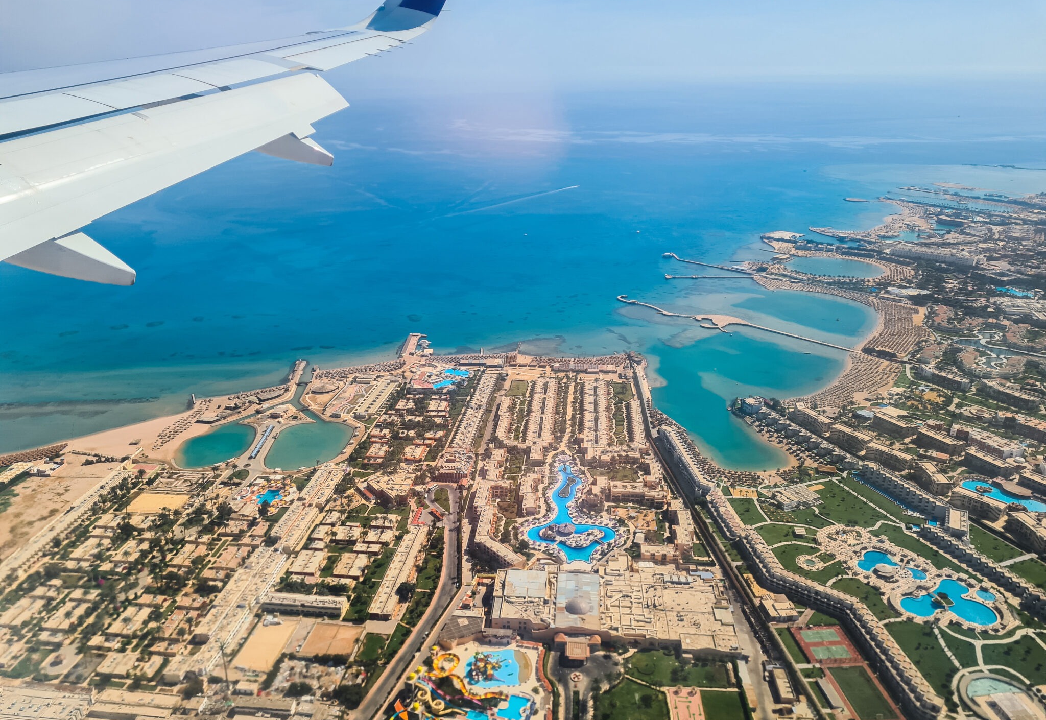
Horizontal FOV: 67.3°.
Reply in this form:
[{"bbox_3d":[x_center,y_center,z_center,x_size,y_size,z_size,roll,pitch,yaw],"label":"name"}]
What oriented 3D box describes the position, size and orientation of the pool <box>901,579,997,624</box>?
[{"bbox_3d":[308.790,178.730,563.338,65.000,2.000,49.300,-12,23,-27],"label":"pool"}]

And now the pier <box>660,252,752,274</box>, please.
[{"bbox_3d":[356.088,-187.707,1542.784,36.760,3.000,216.870,-14,25,-32],"label":"pier"}]

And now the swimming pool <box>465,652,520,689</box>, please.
[{"bbox_3d":[-19.843,200.963,509.326,35.130,1.200,33.090,-3,21,-7],"label":"swimming pool"}]

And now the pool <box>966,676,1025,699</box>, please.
[{"bbox_3d":[292.793,205.636,491.568,36.080,1.500,16.540,-4,21,-9],"label":"pool"}]

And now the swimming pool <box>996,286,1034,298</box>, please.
[{"bbox_3d":[828.819,-113.561,1328.888,37.680,2.000,64.840,-5,21,-13],"label":"swimming pool"}]

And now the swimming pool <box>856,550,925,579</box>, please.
[{"bbox_3d":[287.038,159.877,613.741,49.330,2.000,31.580,6,22,16],"label":"swimming pool"}]

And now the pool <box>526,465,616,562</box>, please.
[{"bbox_3d":[41.160,132.158,691.806,73.280,2.000,161.090,0,21,1],"label":"pool"}]

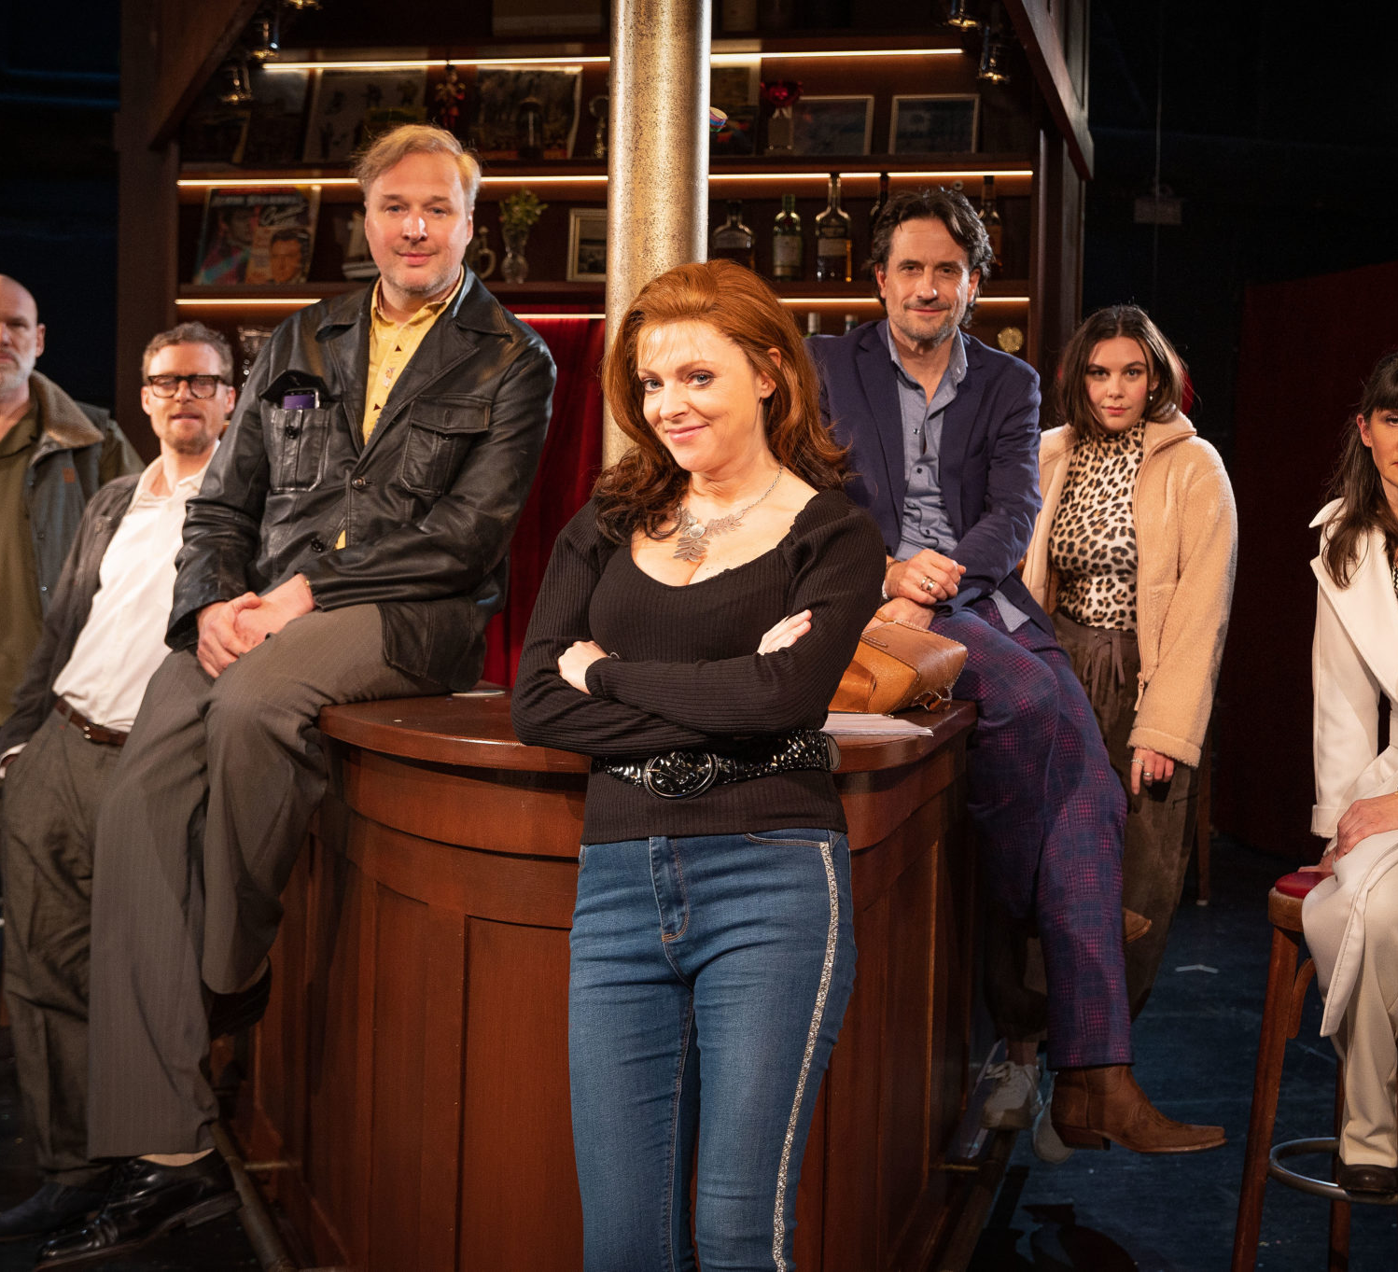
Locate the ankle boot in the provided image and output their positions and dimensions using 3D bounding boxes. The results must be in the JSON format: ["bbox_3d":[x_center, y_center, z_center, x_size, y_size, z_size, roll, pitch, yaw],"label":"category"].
[{"bbox_3d":[0.774,0.822,3.750,0.310,0.195,0.105,1,2,12],"label":"ankle boot"}]

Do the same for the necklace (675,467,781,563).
[{"bbox_3d":[0.020,-0.146,2.490,0.140,0.130,0.120,2,2,12],"label":"necklace"}]

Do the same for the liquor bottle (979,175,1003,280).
[{"bbox_3d":[0.808,-1.131,5.880,0.074,0.292,0.074,1,2,9],"label":"liquor bottle"}]

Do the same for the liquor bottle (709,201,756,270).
[{"bbox_3d":[0.098,-1.075,5.790,0.118,0.225,0.090,2,2,10],"label":"liquor bottle"}]

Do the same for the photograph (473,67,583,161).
[{"bbox_3d":[-0.495,-1.507,6.140,0.310,0.295,0.020,1,-18,9],"label":"photograph"}]

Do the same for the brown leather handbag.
[{"bbox_3d":[0.304,0.046,3.530,0.290,0.170,0.150,2,2,25],"label":"brown leather handbag"}]

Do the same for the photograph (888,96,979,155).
[{"bbox_3d":[0.642,-1.383,5.790,0.250,0.190,0.025,2,-8,10],"label":"photograph"}]

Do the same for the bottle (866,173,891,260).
[{"bbox_3d":[0.500,-1.100,5.720,0.090,0.298,0.085,2,2,10],"label":"bottle"}]

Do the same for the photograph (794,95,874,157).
[{"bbox_3d":[0.380,-1.458,6.060,0.250,0.192,0.020,1,-12,9],"label":"photograph"}]

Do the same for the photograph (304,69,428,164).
[{"bbox_3d":[-0.976,-1.522,6.220,0.315,0.300,0.020,1,-18,9],"label":"photograph"}]

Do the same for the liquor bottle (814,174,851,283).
[{"bbox_3d":[0.359,-1.102,5.740,0.098,0.297,0.085,2,2,10],"label":"liquor bottle"}]

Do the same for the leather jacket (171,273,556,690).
[{"bbox_3d":[-0.536,-0.246,3.380,0.560,0.660,0.410,2,2,27],"label":"leather jacket"}]

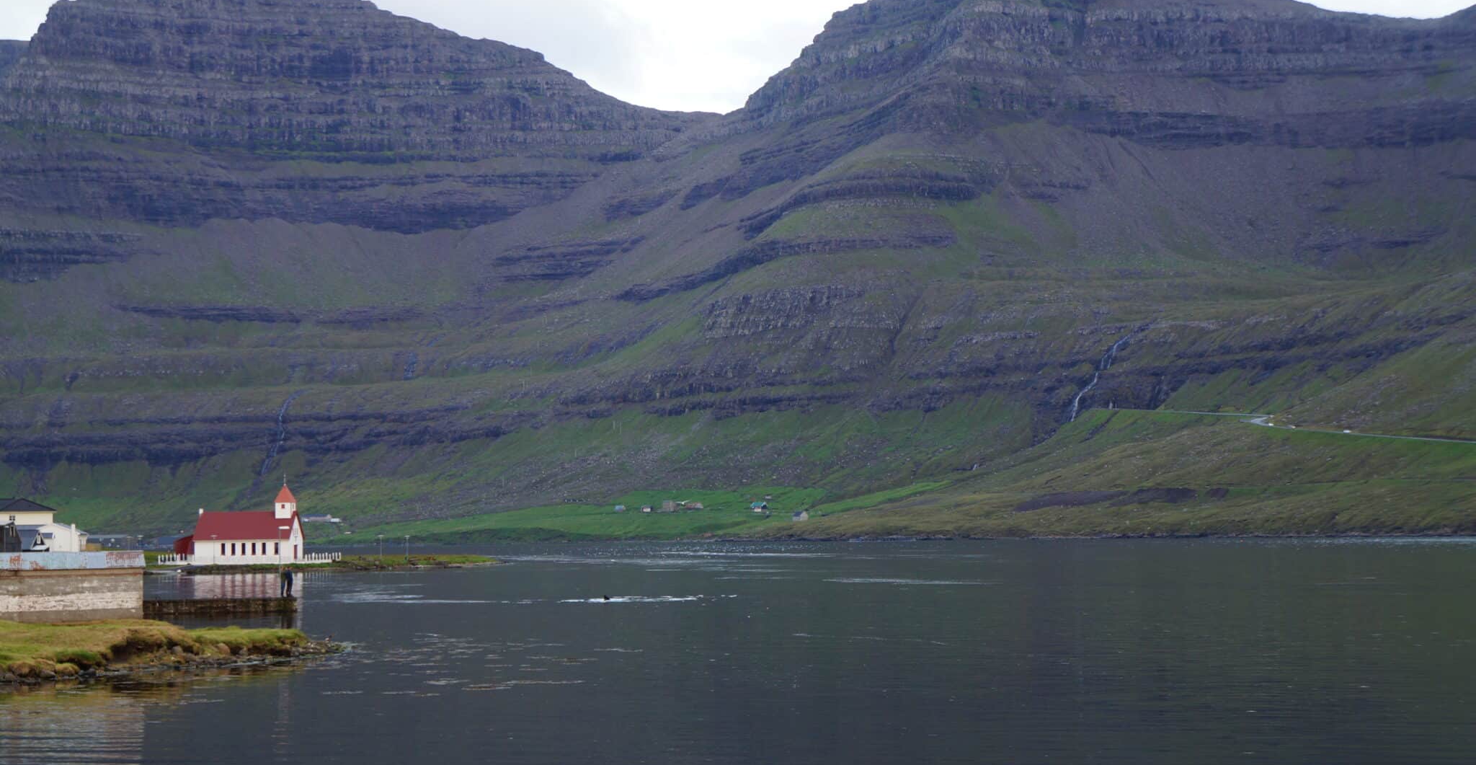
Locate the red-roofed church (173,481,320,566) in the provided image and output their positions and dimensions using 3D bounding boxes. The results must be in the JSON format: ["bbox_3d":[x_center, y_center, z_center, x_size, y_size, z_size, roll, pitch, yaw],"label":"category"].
[{"bbox_3d":[-65.020,18.290,437.000,15.800,10.500,7.200,-1,-3,7],"label":"red-roofed church"}]

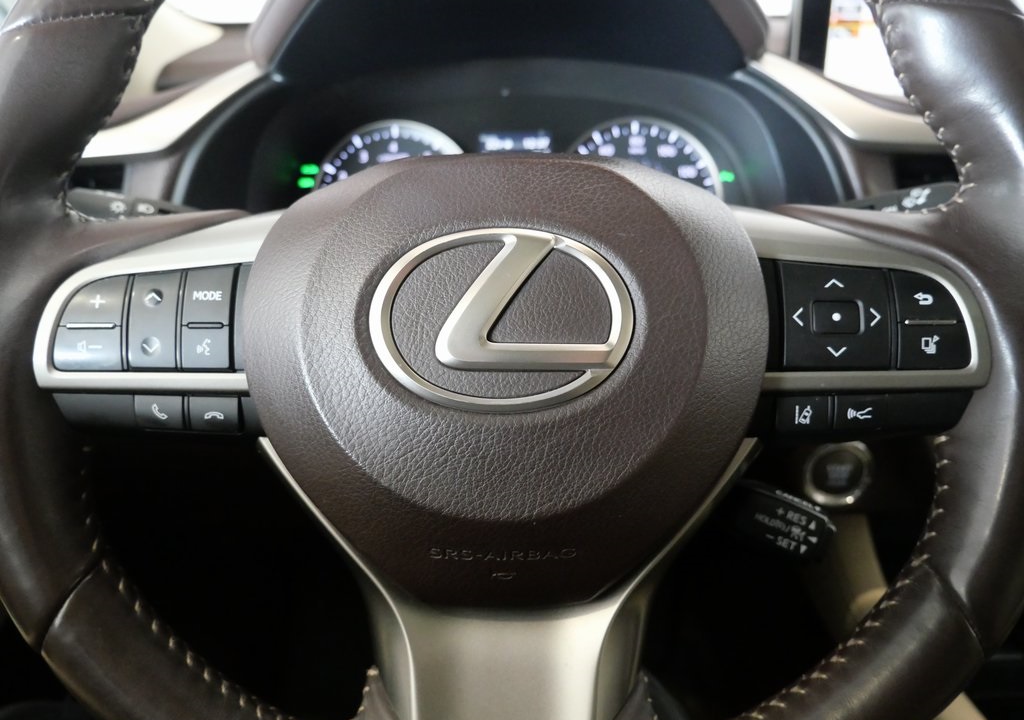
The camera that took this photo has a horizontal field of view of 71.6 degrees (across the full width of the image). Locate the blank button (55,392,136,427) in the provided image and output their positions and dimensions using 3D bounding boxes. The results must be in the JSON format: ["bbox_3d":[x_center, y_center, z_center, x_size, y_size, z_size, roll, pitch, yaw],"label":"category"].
[{"bbox_3d":[-0.139,0.017,0.240,0.027,0.012,0.008,0,5,-2],"label":"blank button"}]

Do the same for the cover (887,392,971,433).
[{"bbox_3d":[0.137,0.017,0.236,0.028,0.013,0.008,0,5,4],"label":"cover"}]

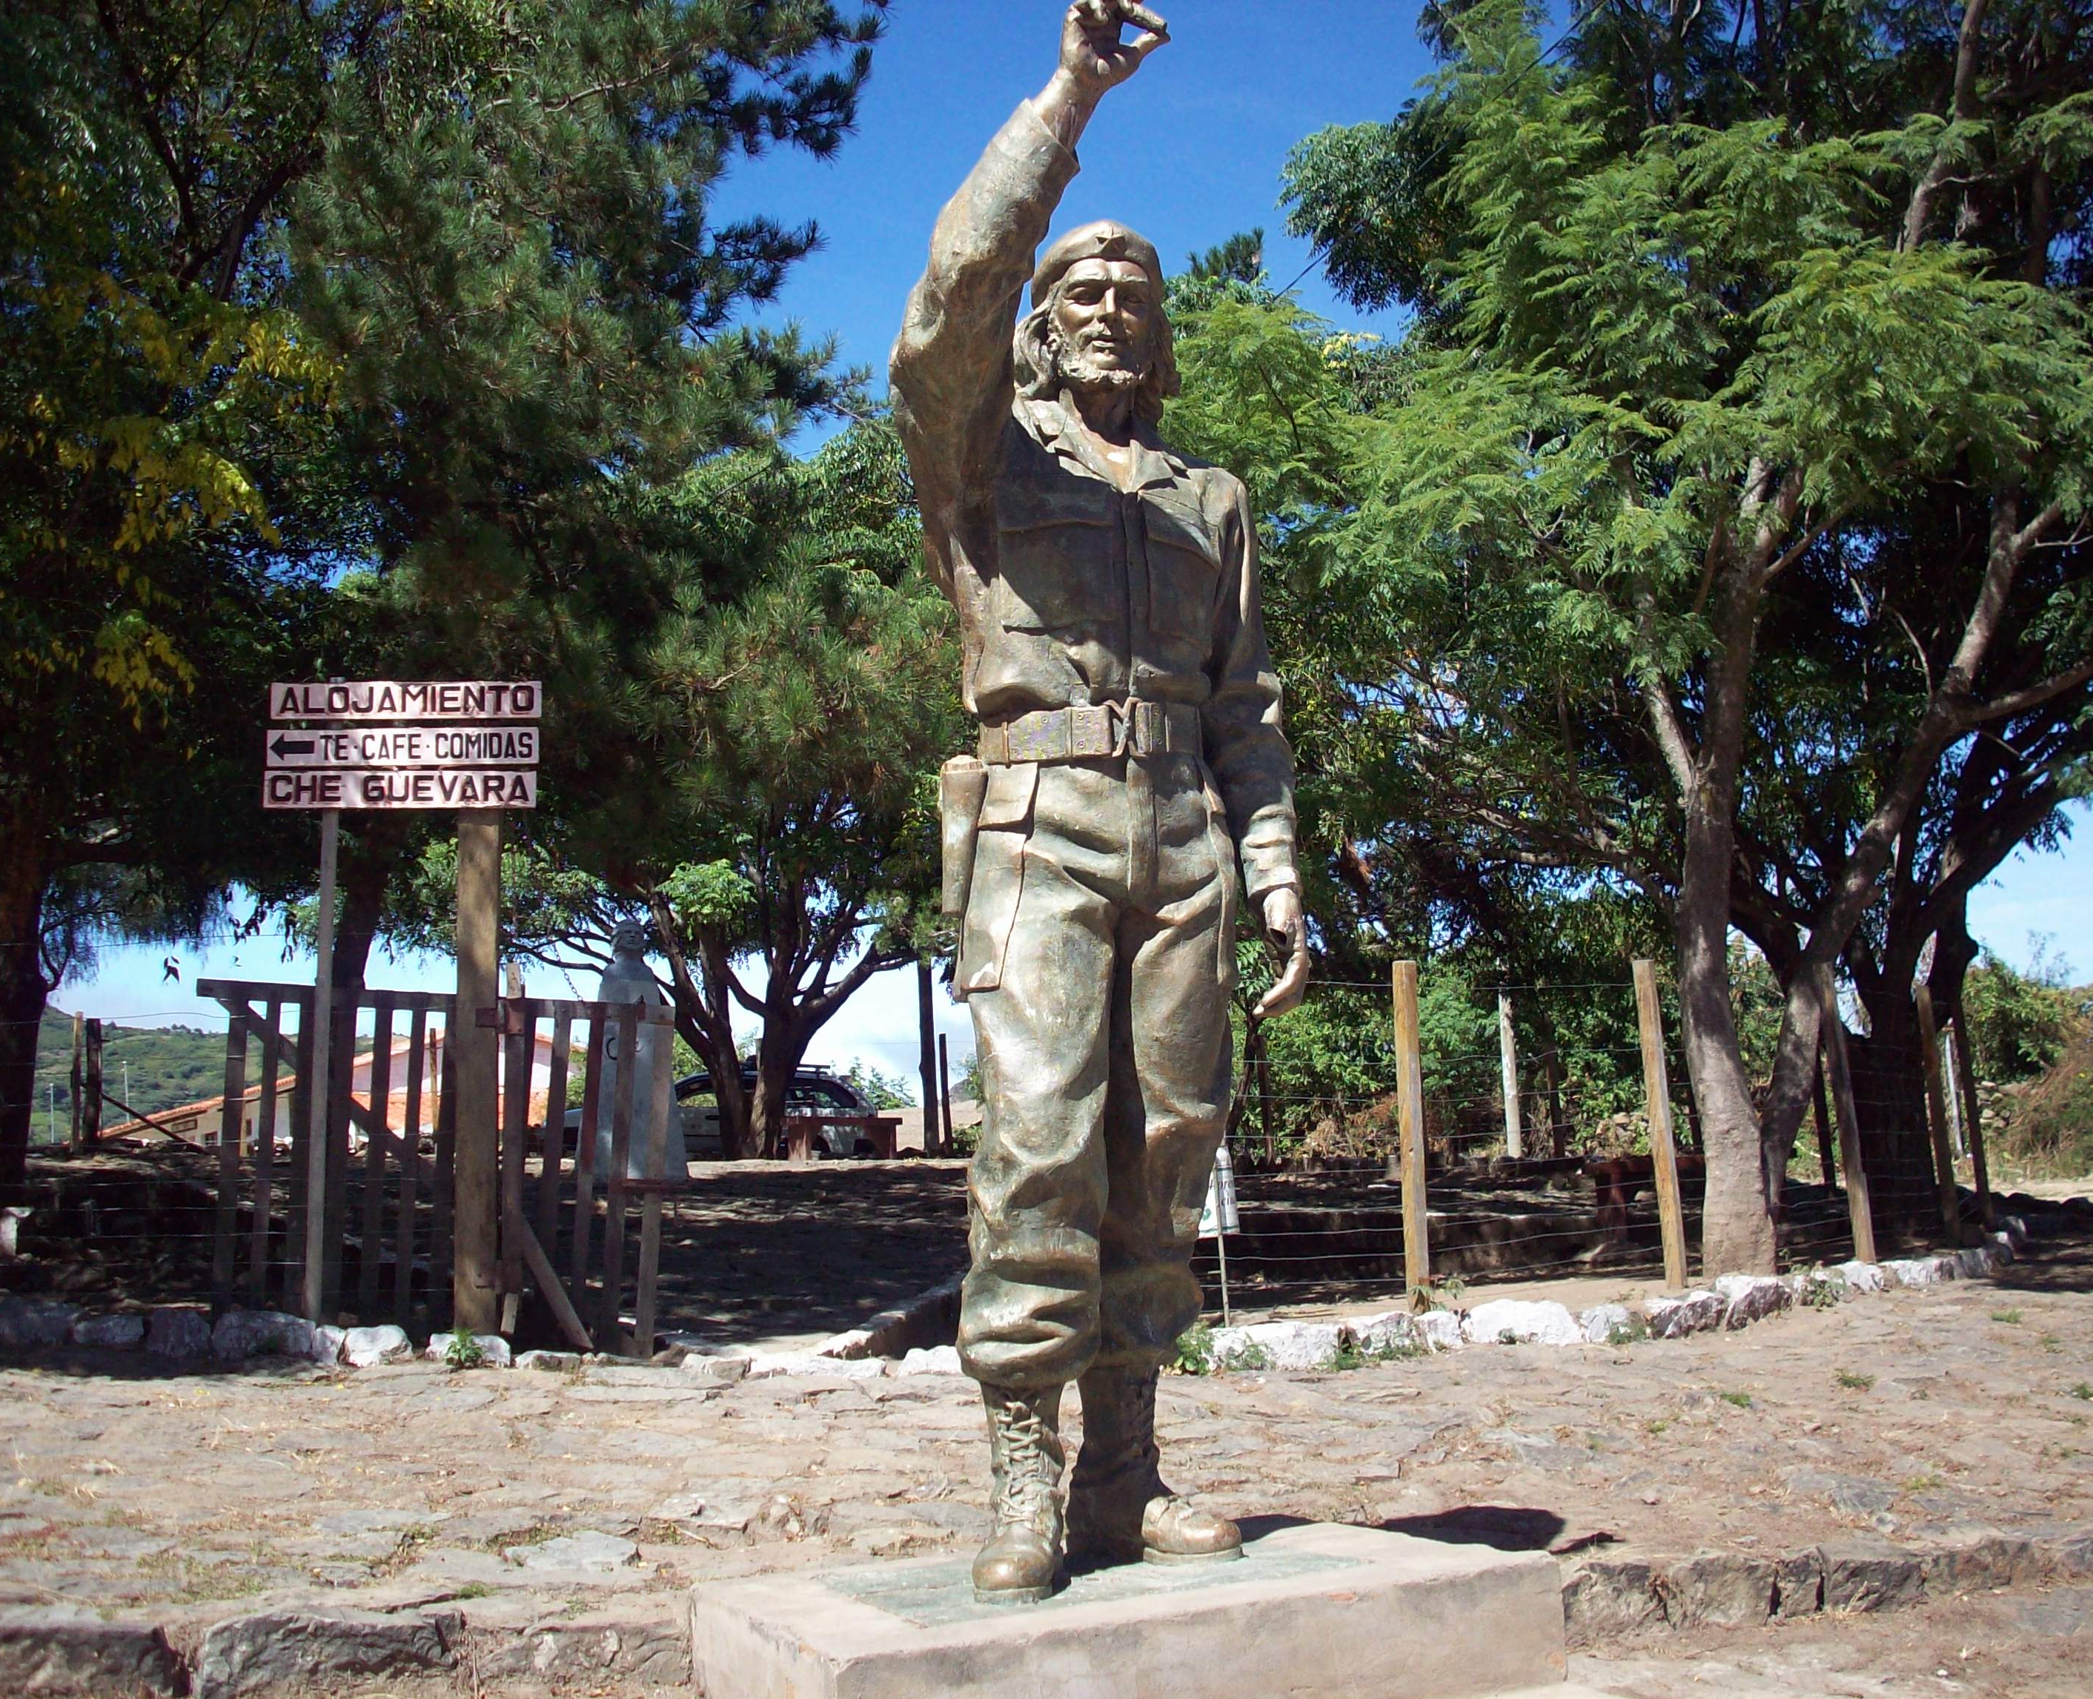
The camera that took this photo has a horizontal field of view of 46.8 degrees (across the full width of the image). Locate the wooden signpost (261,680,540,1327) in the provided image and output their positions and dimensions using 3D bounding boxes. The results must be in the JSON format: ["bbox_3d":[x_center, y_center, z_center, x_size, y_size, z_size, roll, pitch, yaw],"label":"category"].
[{"bbox_3d":[-2.658,0.614,10.000,1.150,2.700,0.200,-1,-8,-8],"label":"wooden signpost"}]

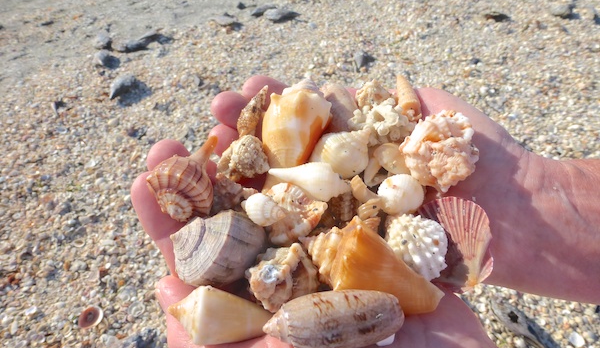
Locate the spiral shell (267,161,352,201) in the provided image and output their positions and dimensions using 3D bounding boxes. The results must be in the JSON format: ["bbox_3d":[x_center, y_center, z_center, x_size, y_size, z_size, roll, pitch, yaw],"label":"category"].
[{"bbox_3d":[0.005,0.004,0.229,0.044,0.019,0.020,16,56,7],"label":"spiral shell"}]

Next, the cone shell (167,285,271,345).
[{"bbox_3d":[-0.036,0.065,0.198,0.048,0.026,0.027,5,54,-2],"label":"cone shell"}]

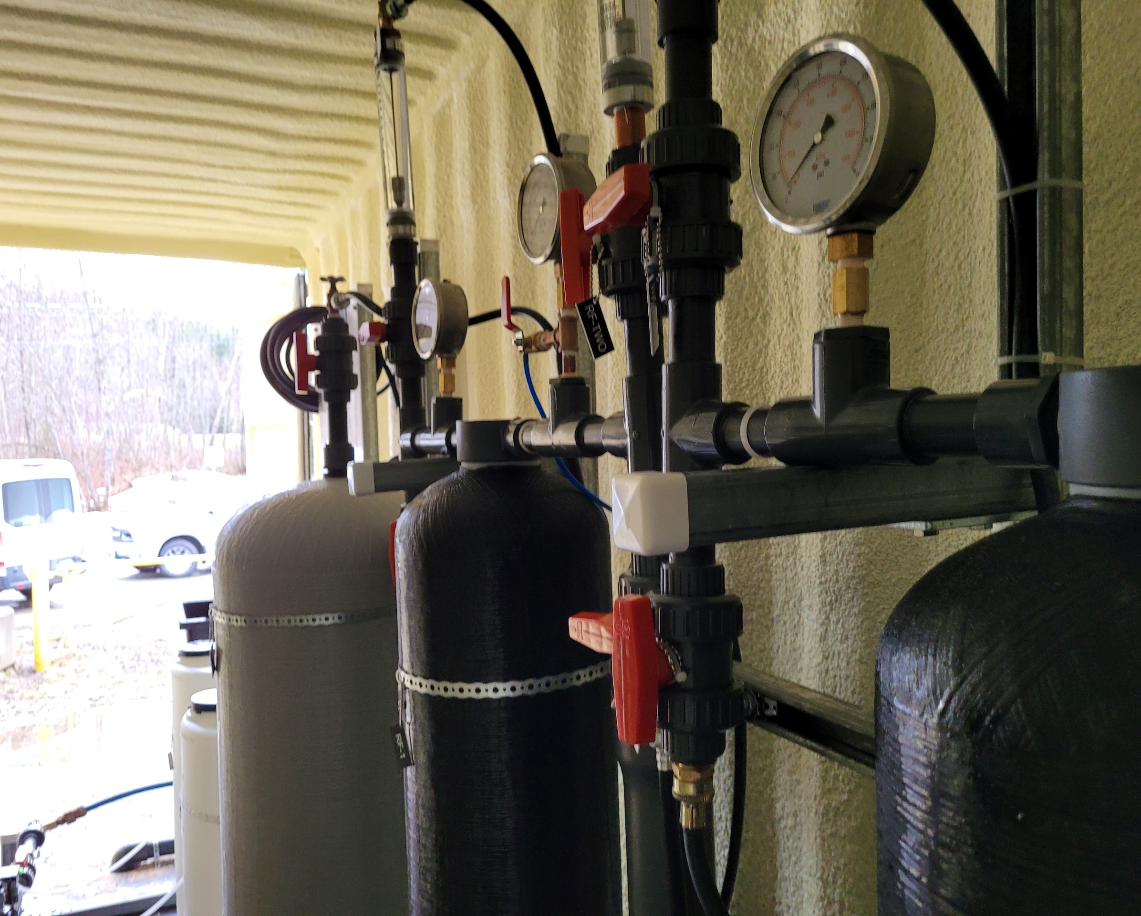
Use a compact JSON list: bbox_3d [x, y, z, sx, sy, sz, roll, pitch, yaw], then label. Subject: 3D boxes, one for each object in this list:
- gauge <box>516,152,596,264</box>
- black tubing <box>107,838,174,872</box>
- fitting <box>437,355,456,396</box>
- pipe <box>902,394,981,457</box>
[{"bbox_3d":[-0.011,-0.256,0.949,0.050,0.112,0.110,-2,1,-29],"label":"gauge"},{"bbox_3d":[-1.380,1.308,3.020,0.270,0.070,0.150,-2,1,-26],"label":"black tubing"},{"bbox_3d":[-0.171,-0.114,1.267,0.026,0.057,0.026,-2,1,-26],"label":"fitting"},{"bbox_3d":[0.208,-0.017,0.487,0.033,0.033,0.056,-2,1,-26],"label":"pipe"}]

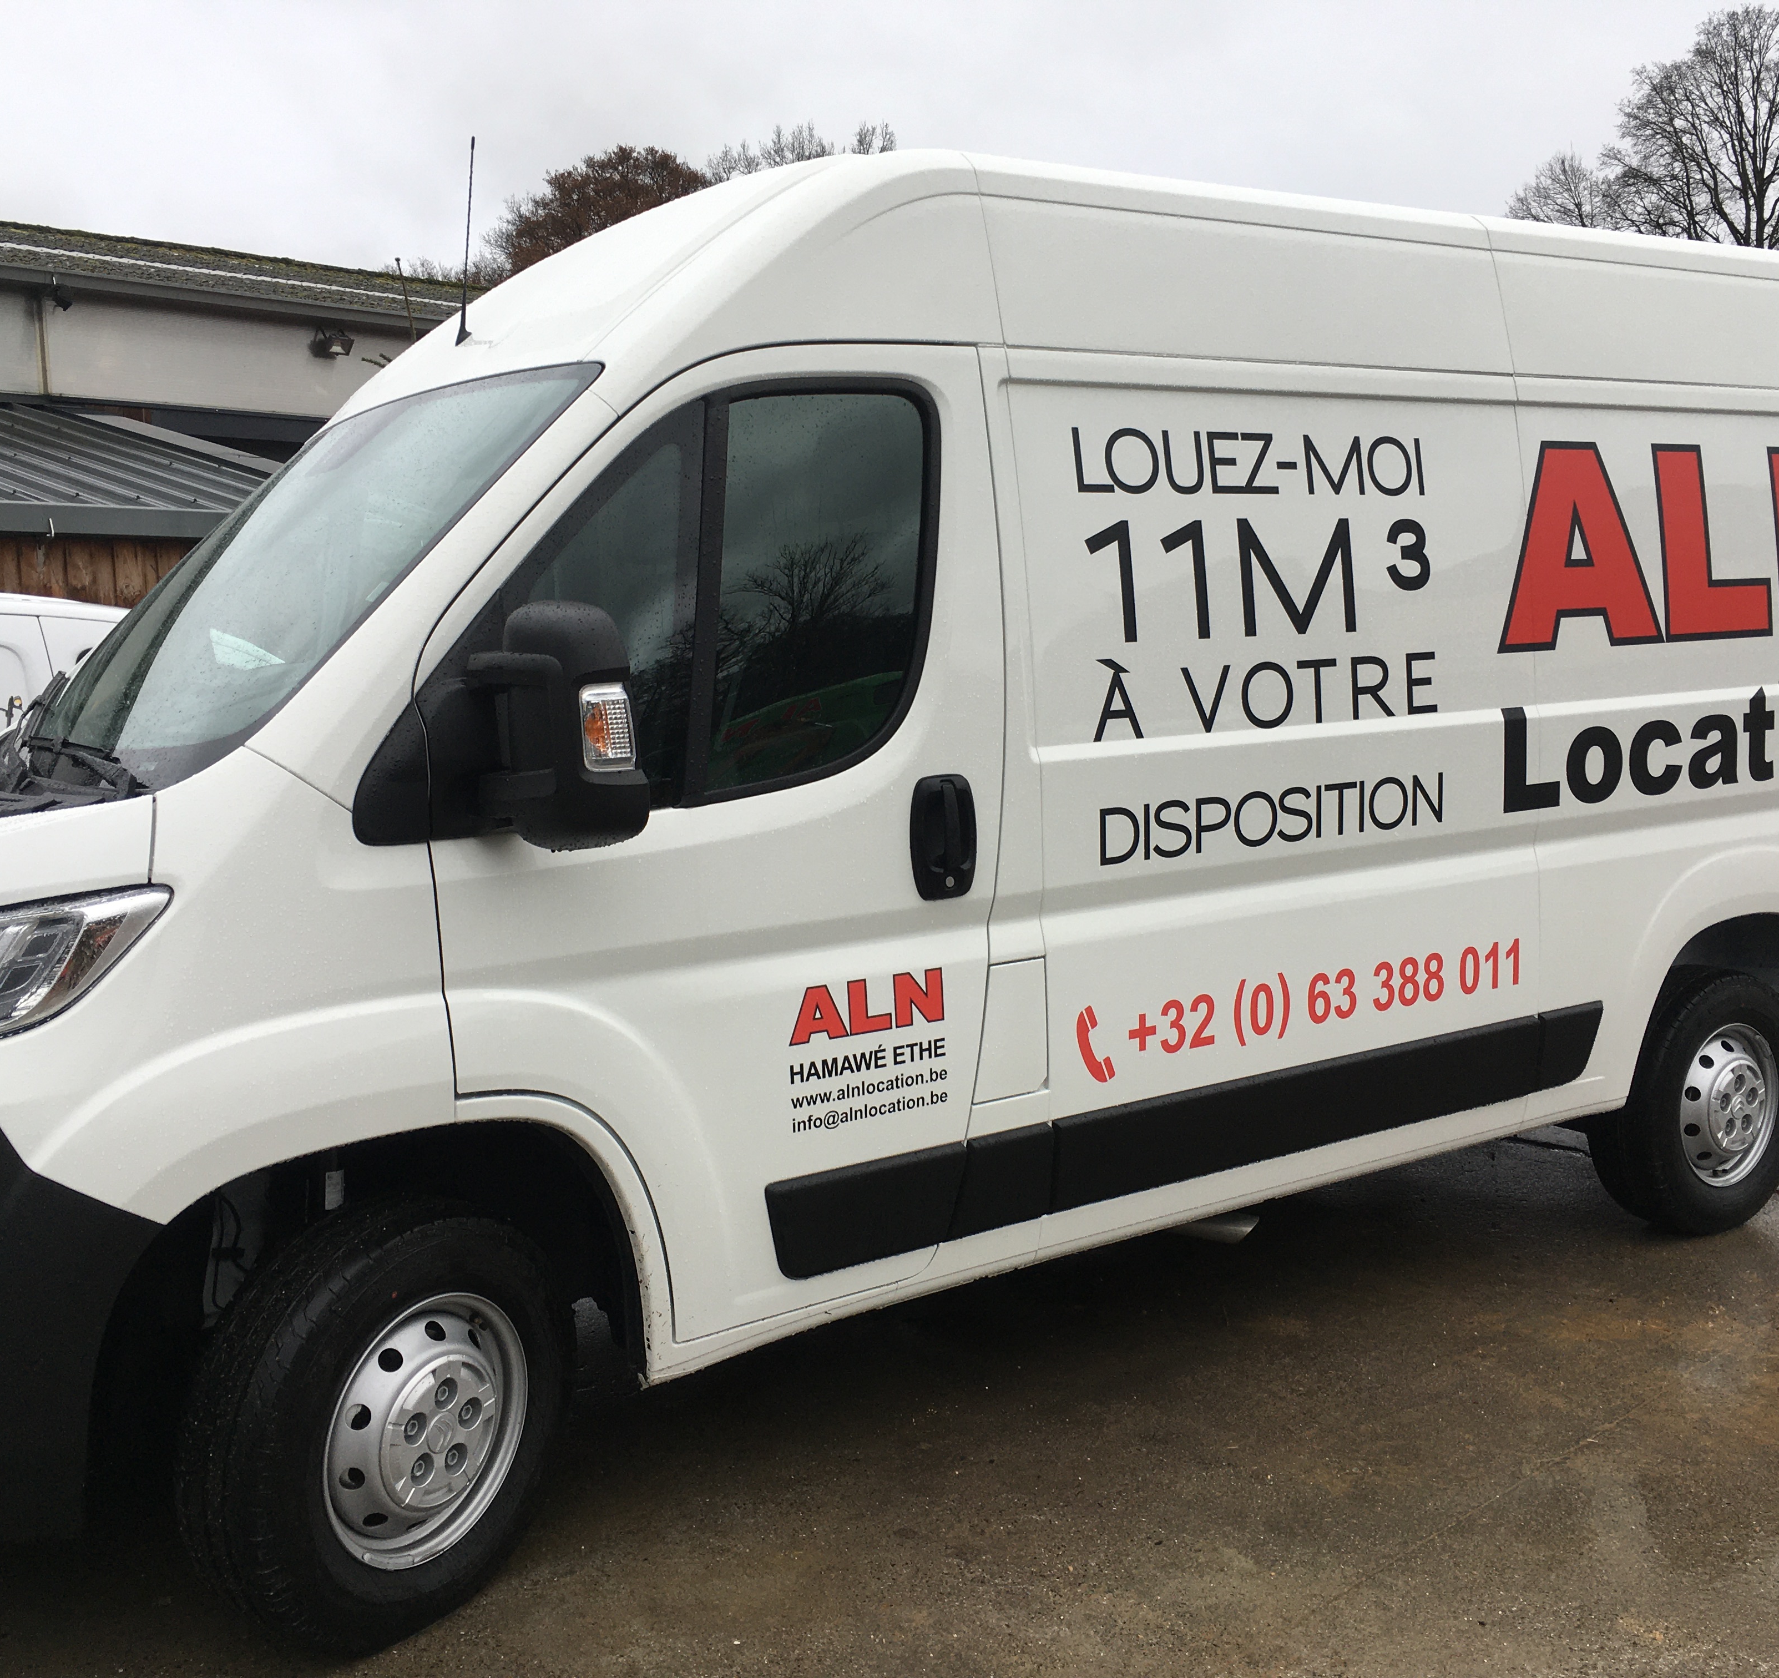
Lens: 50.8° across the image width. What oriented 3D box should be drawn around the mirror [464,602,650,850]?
[{"bbox_3d":[-0.503,-0.166,2.780,0.185,0.365,0.275,-5,7,-33],"label":"mirror"}]

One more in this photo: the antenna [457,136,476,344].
[{"bbox_3d":[-0.851,-1.209,3.795,0.038,0.422,0.025,1,4,-34],"label":"antenna"}]

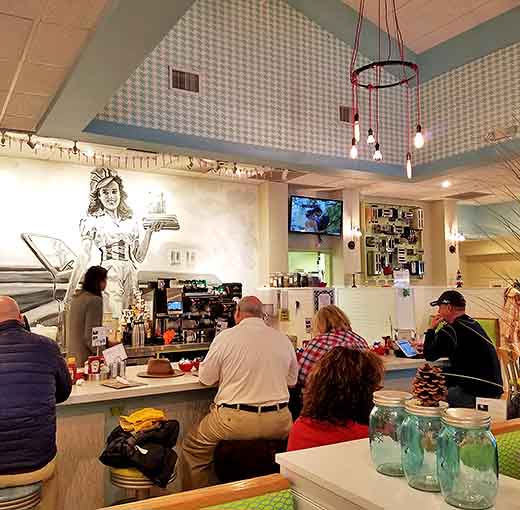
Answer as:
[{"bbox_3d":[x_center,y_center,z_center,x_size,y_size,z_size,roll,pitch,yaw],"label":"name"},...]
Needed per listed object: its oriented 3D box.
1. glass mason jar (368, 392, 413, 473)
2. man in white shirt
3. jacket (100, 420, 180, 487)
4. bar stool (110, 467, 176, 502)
[{"bbox_3d":[0.267,0.354,1.016,0.097,0.147,0.097,0,-4,0],"label":"glass mason jar"},{"bbox_3d":[-0.115,0.954,3.244,0.640,1.380,0.780,2,-4,-23],"label":"man in white shirt"},{"bbox_3d":[-0.602,1.000,2.572,0.400,0.310,0.360,2,-4,-29],"label":"jacket"},{"bbox_3d":[-0.645,1.410,2.784,0.370,0.520,0.370,2,-4,-32],"label":"bar stool"}]

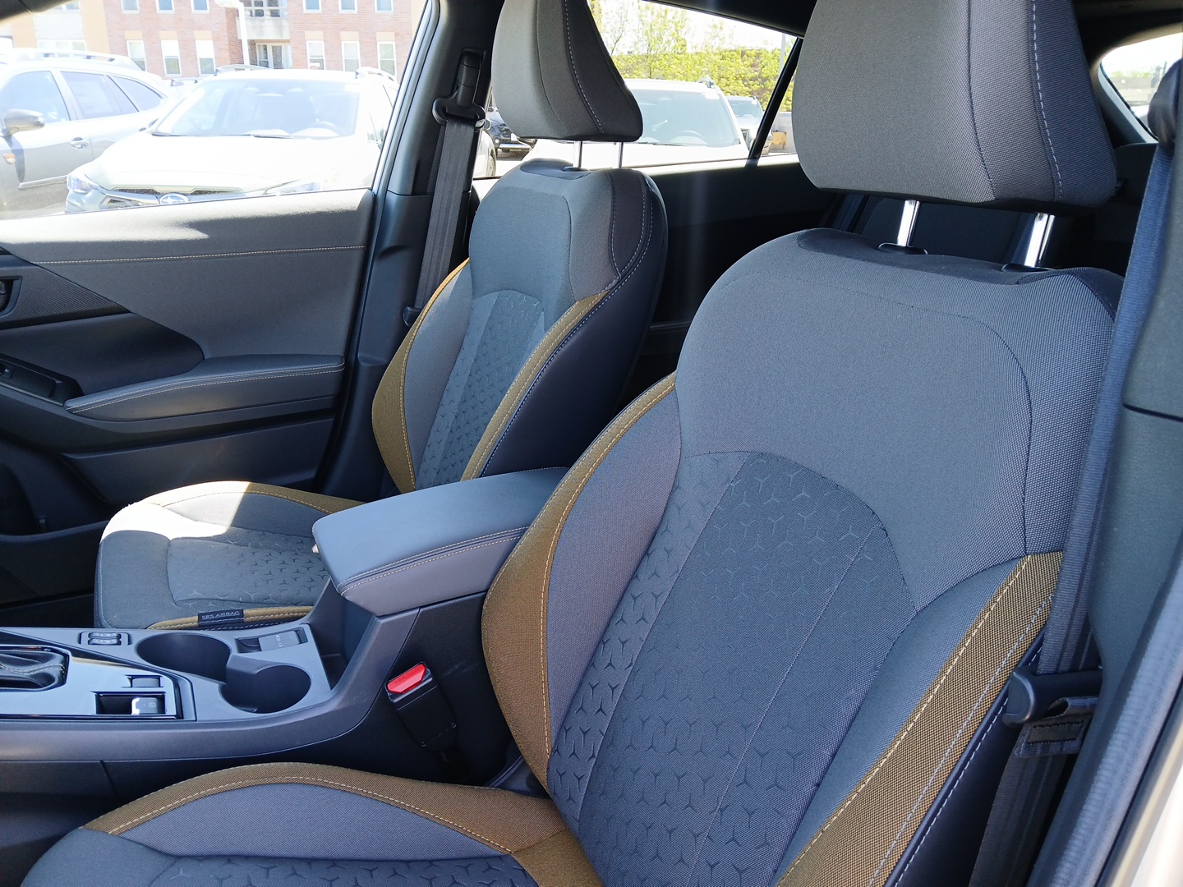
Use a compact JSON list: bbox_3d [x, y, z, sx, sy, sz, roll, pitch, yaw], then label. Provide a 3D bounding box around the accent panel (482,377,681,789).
[{"bbox_3d":[-0.040,0.144,0.879,0.120,0.475,0.100,6,16,-28],"label":"accent panel"}]

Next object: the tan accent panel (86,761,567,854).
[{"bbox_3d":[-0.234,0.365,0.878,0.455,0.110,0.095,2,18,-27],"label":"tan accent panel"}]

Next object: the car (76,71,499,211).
[{"bbox_3d":[-2.410,-2.230,7.340,1.820,1.600,4.480,2,21,2],"label":"car"}]

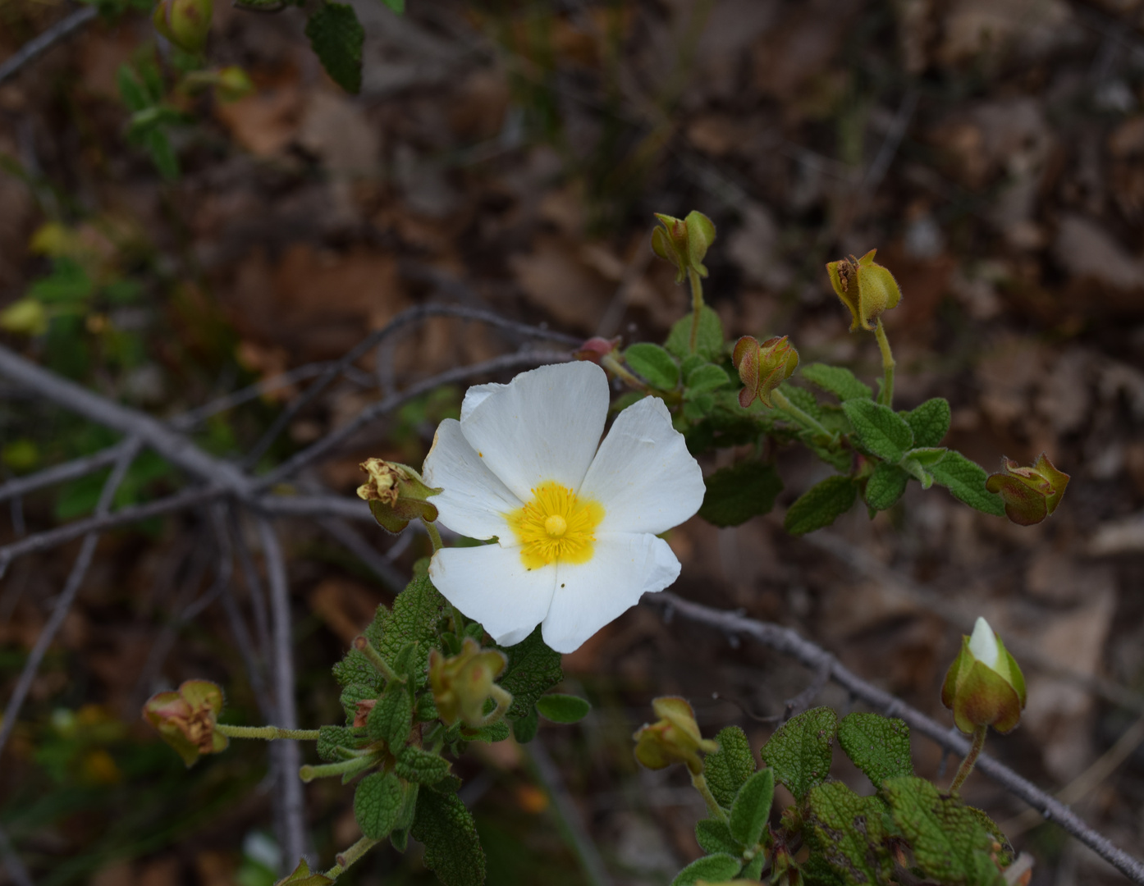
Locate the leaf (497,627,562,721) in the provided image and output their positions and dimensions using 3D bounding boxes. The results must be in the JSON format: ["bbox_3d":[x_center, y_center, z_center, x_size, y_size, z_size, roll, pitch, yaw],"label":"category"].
[{"bbox_3d":[-0.008,0.042,0.325,0.015,0.005,0.020,39,68,11],"label":"leaf"}]

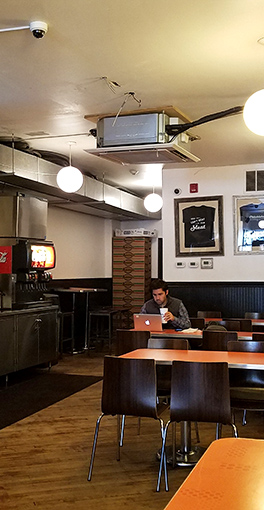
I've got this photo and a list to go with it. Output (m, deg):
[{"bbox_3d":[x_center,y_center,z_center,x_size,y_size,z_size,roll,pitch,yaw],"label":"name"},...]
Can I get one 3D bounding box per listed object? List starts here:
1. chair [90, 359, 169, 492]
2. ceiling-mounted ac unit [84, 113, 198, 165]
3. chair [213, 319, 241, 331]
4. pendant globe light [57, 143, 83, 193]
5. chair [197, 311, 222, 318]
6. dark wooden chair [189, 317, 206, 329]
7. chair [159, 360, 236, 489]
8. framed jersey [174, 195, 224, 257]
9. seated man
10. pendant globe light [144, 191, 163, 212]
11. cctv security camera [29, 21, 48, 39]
[{"bbox_3d":[0.036,1.108,3.591,0.530,0.840,0.500,-1,-2,19],"label":"chair"},{"bbox_3d":[0.147,-1.284,5.757,0.960,0.340,0.890,-1,-3,23],"label":"ceiling-mounted ac unit"},{"bbox_3d":[0.965,1.147,5.484,0.510,0.820,0.500,-1,-2,23],"label":"chair"},{"bbox_3d":[-0.725,-1.045,6.098,0.320,0.590,0.320,0,-2,0],"label":"pendant globe light"},{"bbox_3d":[1.074,1.270,7.343,0.480,0.835,0.520,-1,-3,23],"label":"chair"},{"bbox_3d":[0.780,1.170,6.215,0.510,0.820,0.500,-1,-2,23],"label":"dark wooden chair"},{"bbox_3d":[0.501,1.090,3.376,0.510,0.820,0.500,-1,-2,23],"label":"chair"},{"bbox_3d":[1.068,-0.444,8.128,0.800,0.935,0.040,-1,-3,23],"label":"framed jersey"},{"bbox_3d":[0.412,0.950,5.957,0.560,1.310,0.760,-1,-2,24],"label":"seated man"},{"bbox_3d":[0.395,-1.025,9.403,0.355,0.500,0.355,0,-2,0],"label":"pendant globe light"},{"bbox_3d":[-0.576,-1.400,3.178,0.110,0.085,0.110,0,-2,0],"label":"cctv security camera"}]

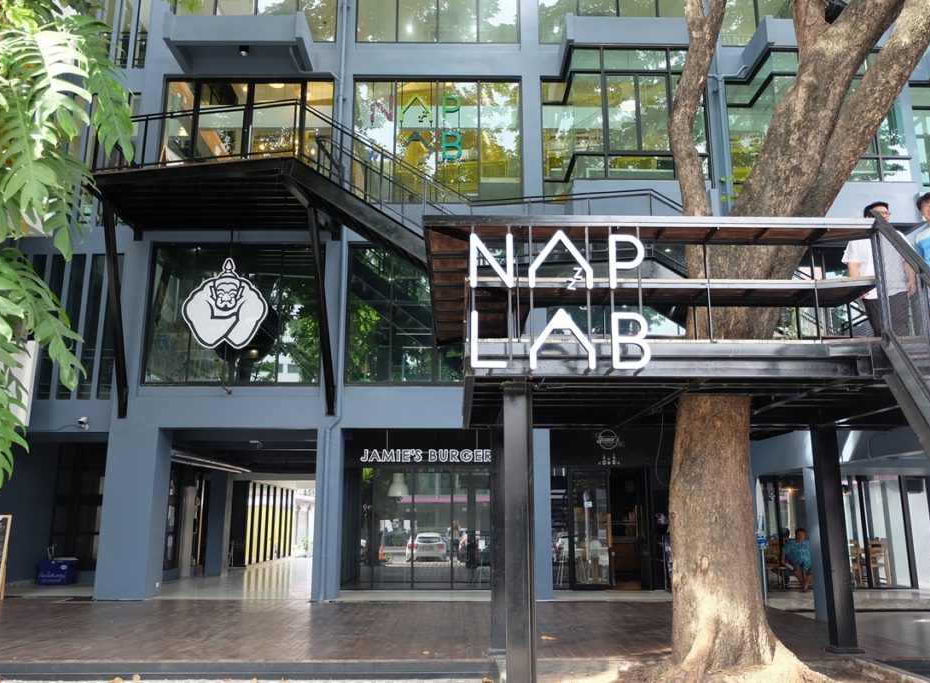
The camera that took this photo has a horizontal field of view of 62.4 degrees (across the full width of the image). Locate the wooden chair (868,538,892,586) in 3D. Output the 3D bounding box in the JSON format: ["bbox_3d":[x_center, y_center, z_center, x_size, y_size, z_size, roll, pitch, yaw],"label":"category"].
[{"bbox_3d":[8.359,4.446,15.473,0.400,0.919,0.430,-4,-13,19],"label":"wooden chair"}]

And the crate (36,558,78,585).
[{"bbox_3d":[-8.272,4.689,15.644,0.604,0.486,0.419,0,-12,0],"label":"crate"}]

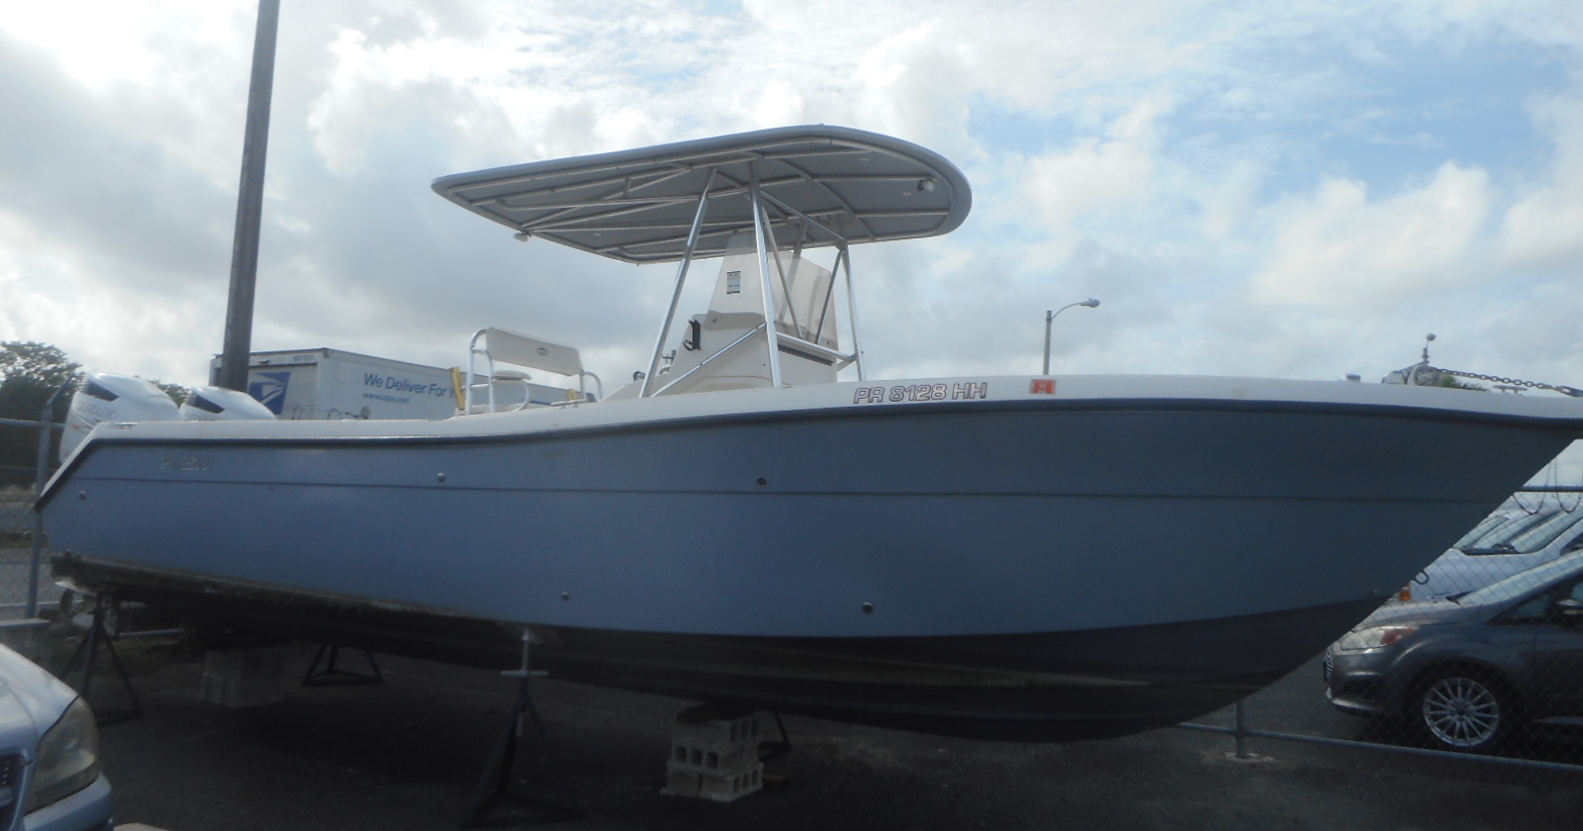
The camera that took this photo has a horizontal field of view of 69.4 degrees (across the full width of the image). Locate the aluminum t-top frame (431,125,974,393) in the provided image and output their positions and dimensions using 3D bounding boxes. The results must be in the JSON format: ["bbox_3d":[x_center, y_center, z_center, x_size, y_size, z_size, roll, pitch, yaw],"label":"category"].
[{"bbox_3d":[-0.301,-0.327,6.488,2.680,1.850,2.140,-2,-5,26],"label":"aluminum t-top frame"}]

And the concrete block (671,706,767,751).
[{"bbox_3d":[-0.417,1.718,6.362,0.380,0.142,0.385,-1,-5,26],"label":"concrete block"}]

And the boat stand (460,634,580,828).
[{"bbox_3d":[-1.391,1.579,5.920,0.590,0.900,0.600,2,-5,-19],"label":"boat stand"}]

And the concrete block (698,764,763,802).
[{"bbox_3d":[-0.321,2.000,6.297,0.192,0.142,0.394,-1,-5,26],"label":"concrete block"}]

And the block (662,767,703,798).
[{"bbox_3d":[-0.499,2.004,6.384,0.192,0.142,0.394,-1,-5,26],"label":"block"}]

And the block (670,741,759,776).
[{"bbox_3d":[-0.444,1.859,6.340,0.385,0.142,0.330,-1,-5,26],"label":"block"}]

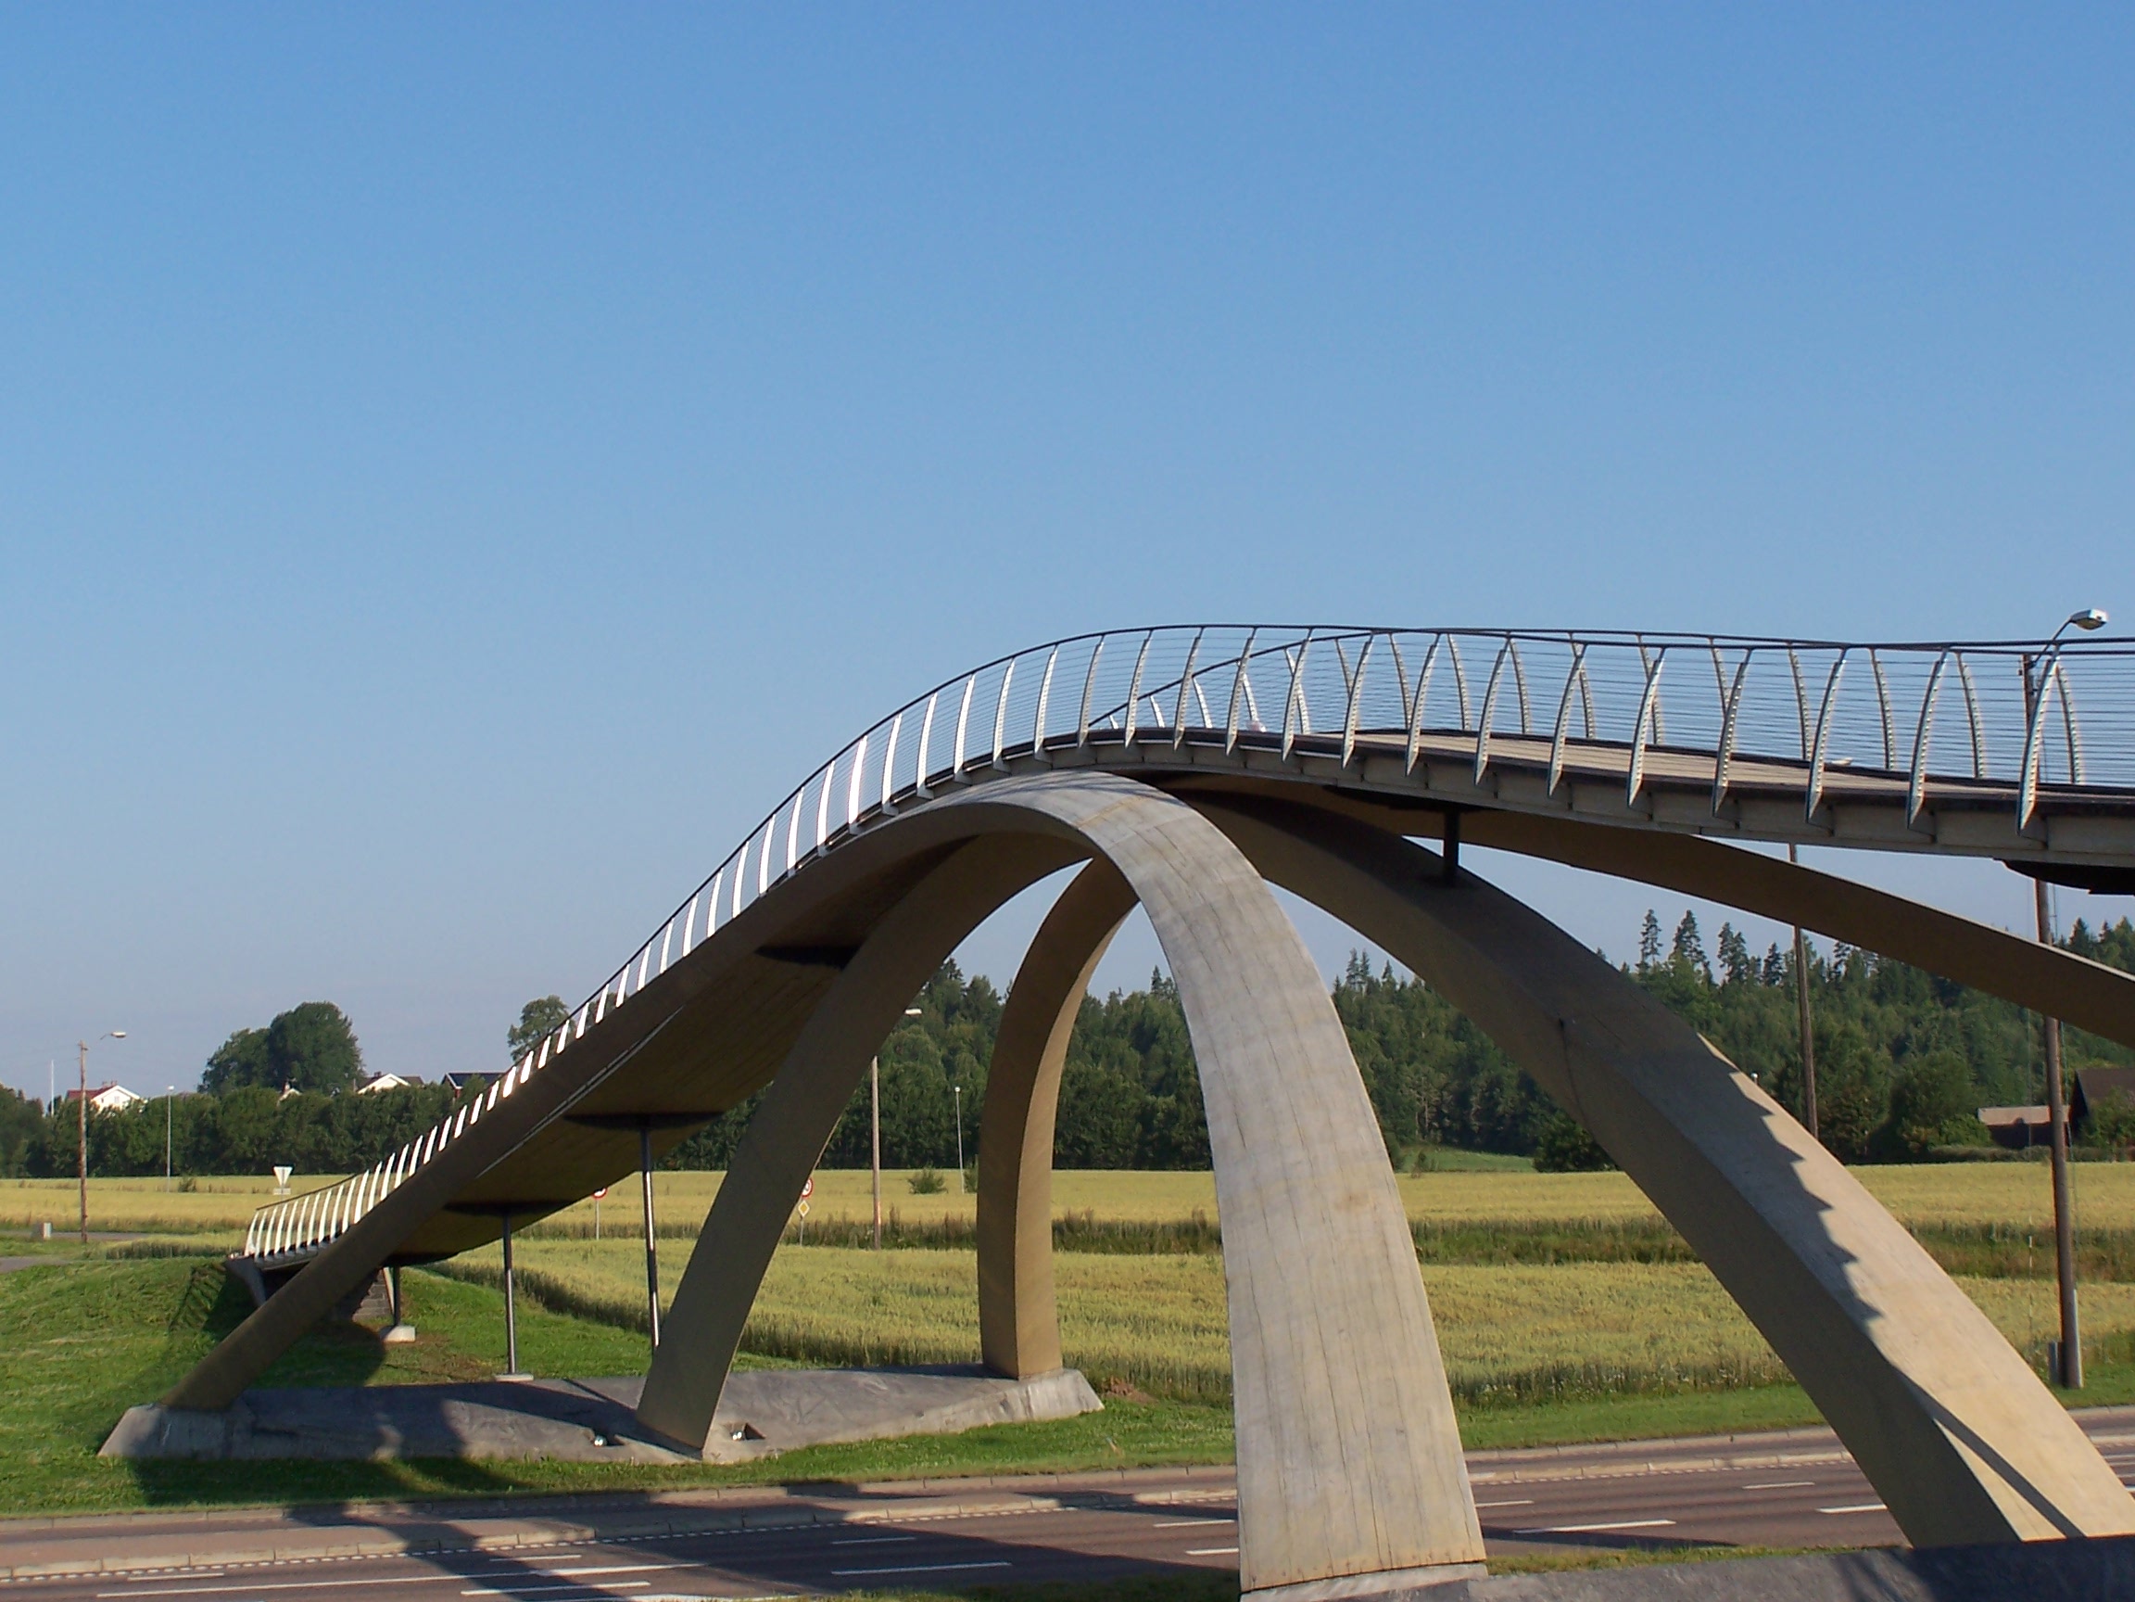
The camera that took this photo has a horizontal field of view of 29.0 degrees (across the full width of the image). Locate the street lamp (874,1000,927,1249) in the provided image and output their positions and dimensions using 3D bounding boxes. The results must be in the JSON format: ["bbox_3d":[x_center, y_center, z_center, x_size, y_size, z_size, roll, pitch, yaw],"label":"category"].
[{"bbox_3d":[-6.730,12.785,162.493,2.100,9.600,0.380,-2,-6,0],"label":"street lamp"}]

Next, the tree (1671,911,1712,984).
[{"bbox_3d":[59.169,20.657,388.946,5.000,20.500,5.000,-2,-6,0],"label":"tree"}]

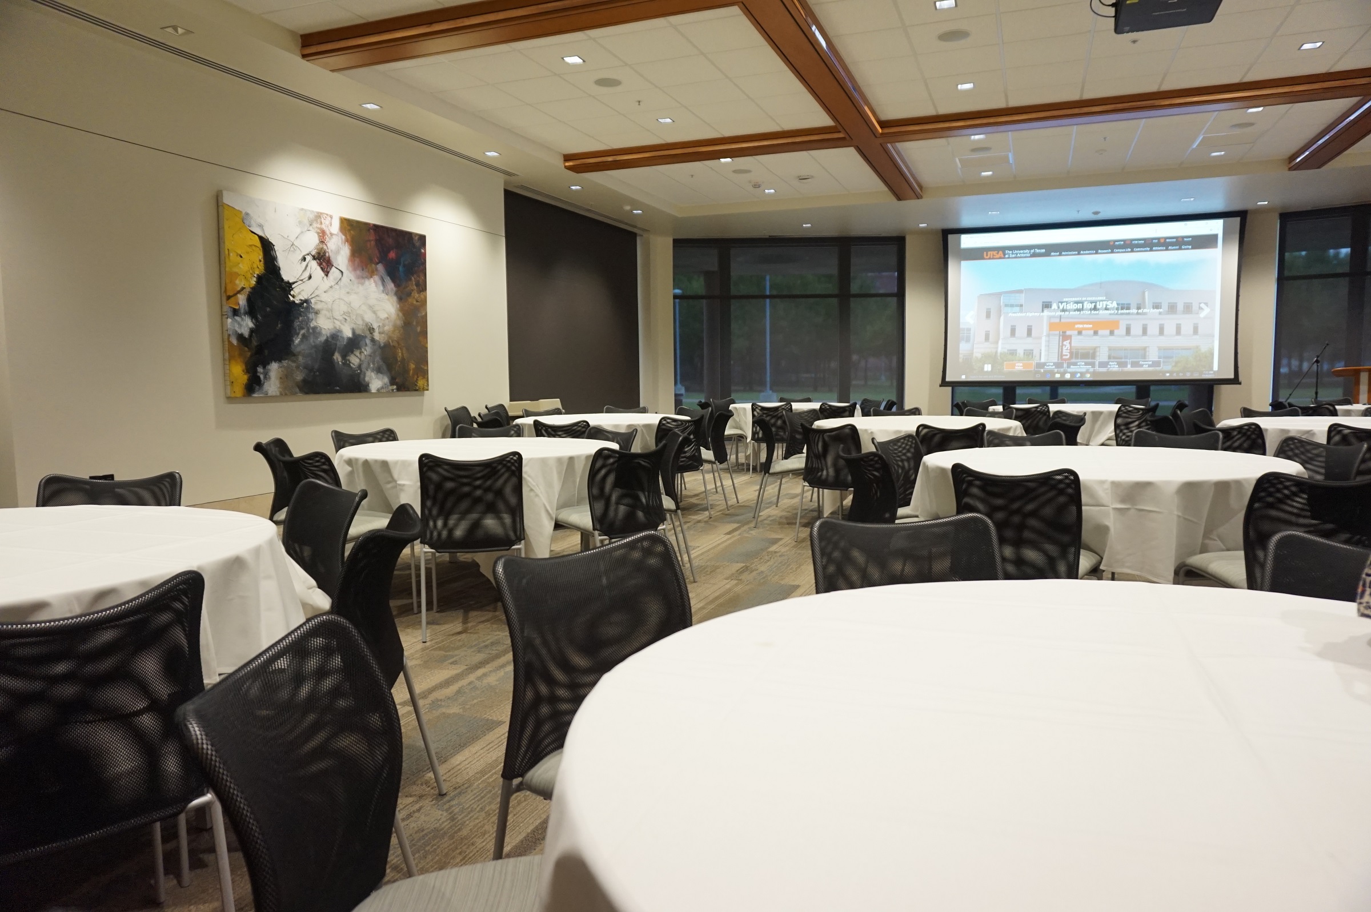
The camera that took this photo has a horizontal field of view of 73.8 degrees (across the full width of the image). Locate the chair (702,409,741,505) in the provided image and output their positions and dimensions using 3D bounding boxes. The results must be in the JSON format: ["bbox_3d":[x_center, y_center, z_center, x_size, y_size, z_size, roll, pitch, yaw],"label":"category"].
[{"bbox_3d":[0.175,0.033,8.028,0.550,0.828,0.470,1,5,15],"label":"chair"}]

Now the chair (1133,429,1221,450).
[{"bbox_3d":[2.574,0.286,4.909,0.470,0.828,0.550,4,7,43],"label":"chair"}]

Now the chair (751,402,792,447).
[{"bbox_3d":[1.010,-0.209,10.297,0.480,0.825,0.560,1,6,17],"label":"chair"}]

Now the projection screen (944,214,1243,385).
[{"bbox_3d":[5.962,-2.271,13.622,4.130,2.440,0.100,1,6,21],"label":"projection screen"}]

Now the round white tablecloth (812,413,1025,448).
[{"bbox_3d":[1.769,0.063,6.937,1.570,0.620,1.570,-1,5,0],"label":"round white tablecloth"}]

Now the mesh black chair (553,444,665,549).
[{"bbox_3d":[-0.438,0.344,4.569,0.560,0.840,0.470,4,7,41],"label":"mesh black chair"}]

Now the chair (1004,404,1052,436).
[{"bbox_3d":[3.389,-0.105,8.908,0.480,0.825,0.560,3,6,34],"label":"chair"}]

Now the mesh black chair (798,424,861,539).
[{"bbox_3d":[1.053,0.180,6.179,0.470,0.820,0.550,3,6,32],"label":"mesh black chair"}]

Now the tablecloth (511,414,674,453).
[{"bbox_3d":[-0.725,0.033,8.073,1.570,0.720,1.570,1,6,21],"label":"tablecloth"}]

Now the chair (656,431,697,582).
[{"bbox_3d":[-0.219,0.285,5.268,0.550,0.828,0.470,-1,5,-9],"label":"chair"}]

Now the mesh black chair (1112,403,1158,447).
[{"bbox_3d":[4.265,-0.111,8.995,0.470,0.820,0.550,-2,6,-20],"label":"mesh black chair"}]

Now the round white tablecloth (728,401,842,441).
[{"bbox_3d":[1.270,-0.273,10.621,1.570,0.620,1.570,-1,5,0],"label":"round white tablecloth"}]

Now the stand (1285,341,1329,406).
[{"bbox_3d":[6.831,-0.528,10.014,0.580,1.410,0.550,1,6,21],"label":"stand"}]

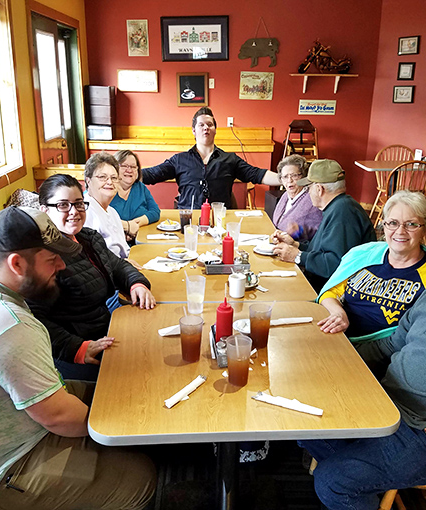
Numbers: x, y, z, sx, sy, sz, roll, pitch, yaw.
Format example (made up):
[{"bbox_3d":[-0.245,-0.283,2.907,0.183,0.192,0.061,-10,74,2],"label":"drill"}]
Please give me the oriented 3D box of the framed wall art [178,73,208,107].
[{"bbox_3d":[-0.262,-2.177,6.759,0.410,0.420,0.030,0,19,-3],"label":"framed wall art"}]

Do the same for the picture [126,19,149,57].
[{"bbox_3d":[-0.904,-2.635,6.213,0.254,0.403,0.015,-1,18,-4],"label":"picture"}]

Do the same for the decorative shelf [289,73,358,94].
[{"bbox_3d":[1.360,-2.151,6.436,0.865,0.235,0.200,-1,18,-4],"label":"decorative shelf"}]

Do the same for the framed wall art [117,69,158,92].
[{"bbox_3d":[-0.982,-2.275,6.695,0.535,0.270,0.025,0,19,-3],"label":"framed wall art"}]

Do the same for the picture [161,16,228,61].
[{"bbox_3d":[-0.222,-2.769,6.560,0.865,0.535,0.030,0,19,-3],"label":"picture"}]

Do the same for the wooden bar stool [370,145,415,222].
[{"bbox_3d":[2.269,-0.847,6.393,0.520,0.950,0.560,3,18,8],"label":"wooden bar stool"}]

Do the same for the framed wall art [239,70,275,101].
[{"bbox_3d":[0.559,-2.141,6.480,0.422,0.329,0.015,-1,18,-4],"label":"framed wall art"}]

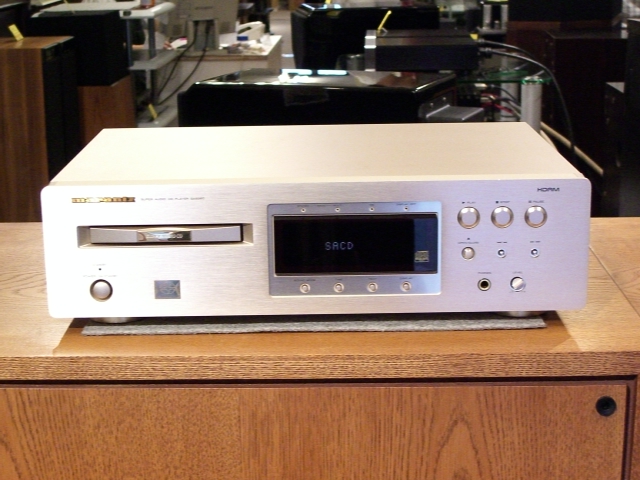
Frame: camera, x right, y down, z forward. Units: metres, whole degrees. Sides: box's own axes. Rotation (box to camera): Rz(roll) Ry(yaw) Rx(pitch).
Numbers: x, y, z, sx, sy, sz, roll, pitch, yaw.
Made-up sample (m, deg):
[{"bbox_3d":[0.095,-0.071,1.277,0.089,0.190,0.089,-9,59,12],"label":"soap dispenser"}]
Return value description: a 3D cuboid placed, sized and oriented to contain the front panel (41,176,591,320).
[{"bbox_3d":[-0.002,0.006,1.024,0.440,0.111,0.025,-1,14,0],"label":"front panel"}]

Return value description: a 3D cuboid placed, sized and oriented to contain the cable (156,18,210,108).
[{"bbox_3d":[-0.582,-0.758,5.400,0.240,0.370,0.150,-1,14,0],"label":"cable"}]

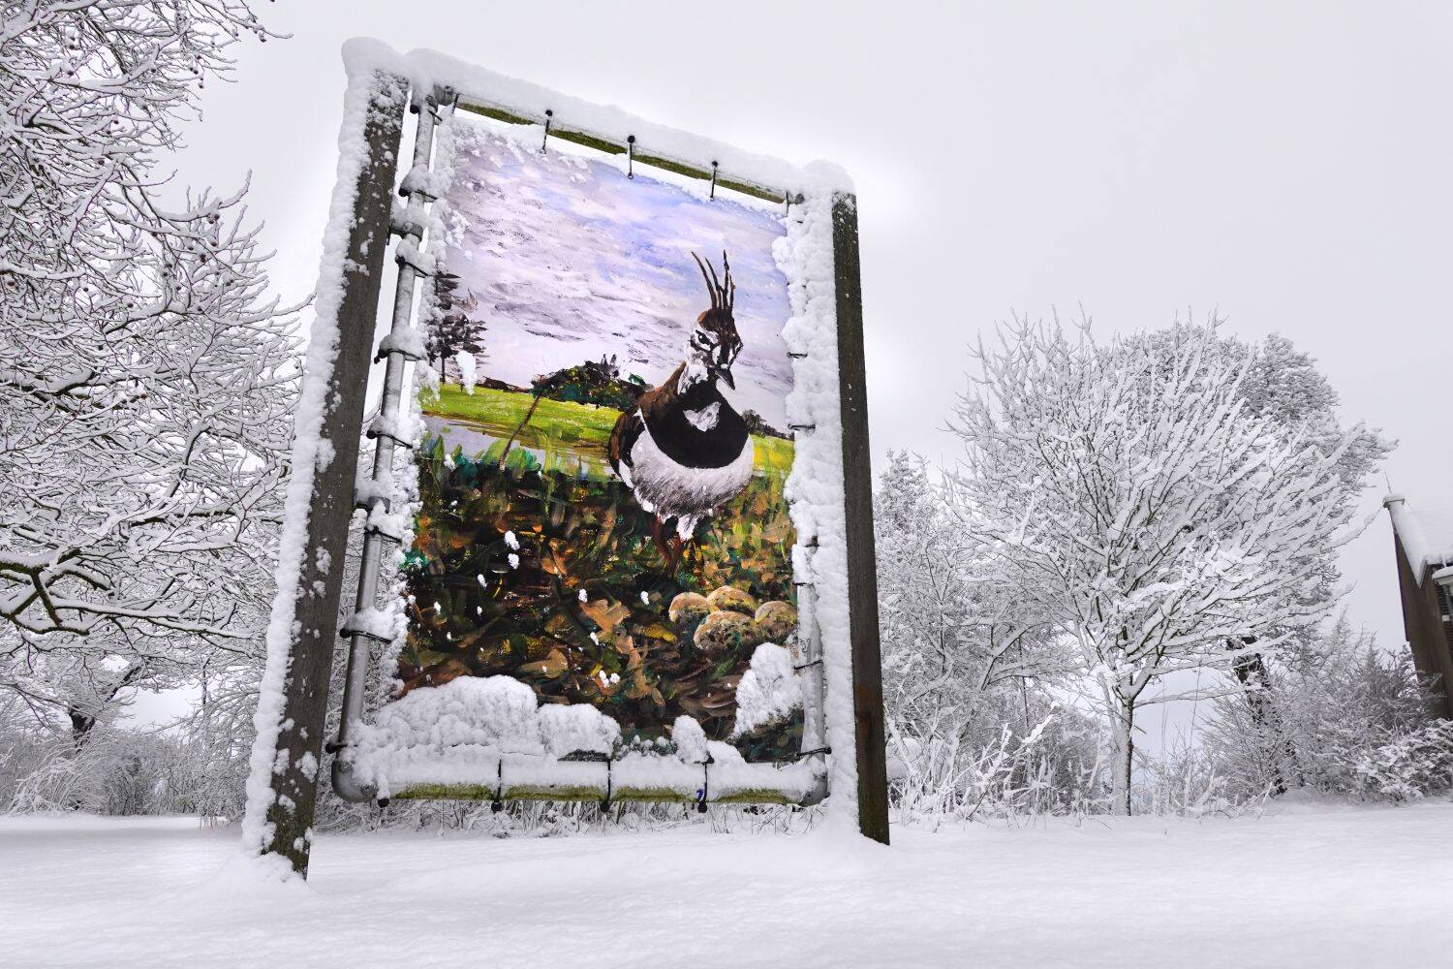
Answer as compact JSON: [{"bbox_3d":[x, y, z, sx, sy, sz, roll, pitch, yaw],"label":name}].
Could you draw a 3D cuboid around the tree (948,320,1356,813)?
[{"bbox_3d":[5.316,0.883,12.341,4.850,6.300,4.800,0,-18,0],"label":"tree"}]

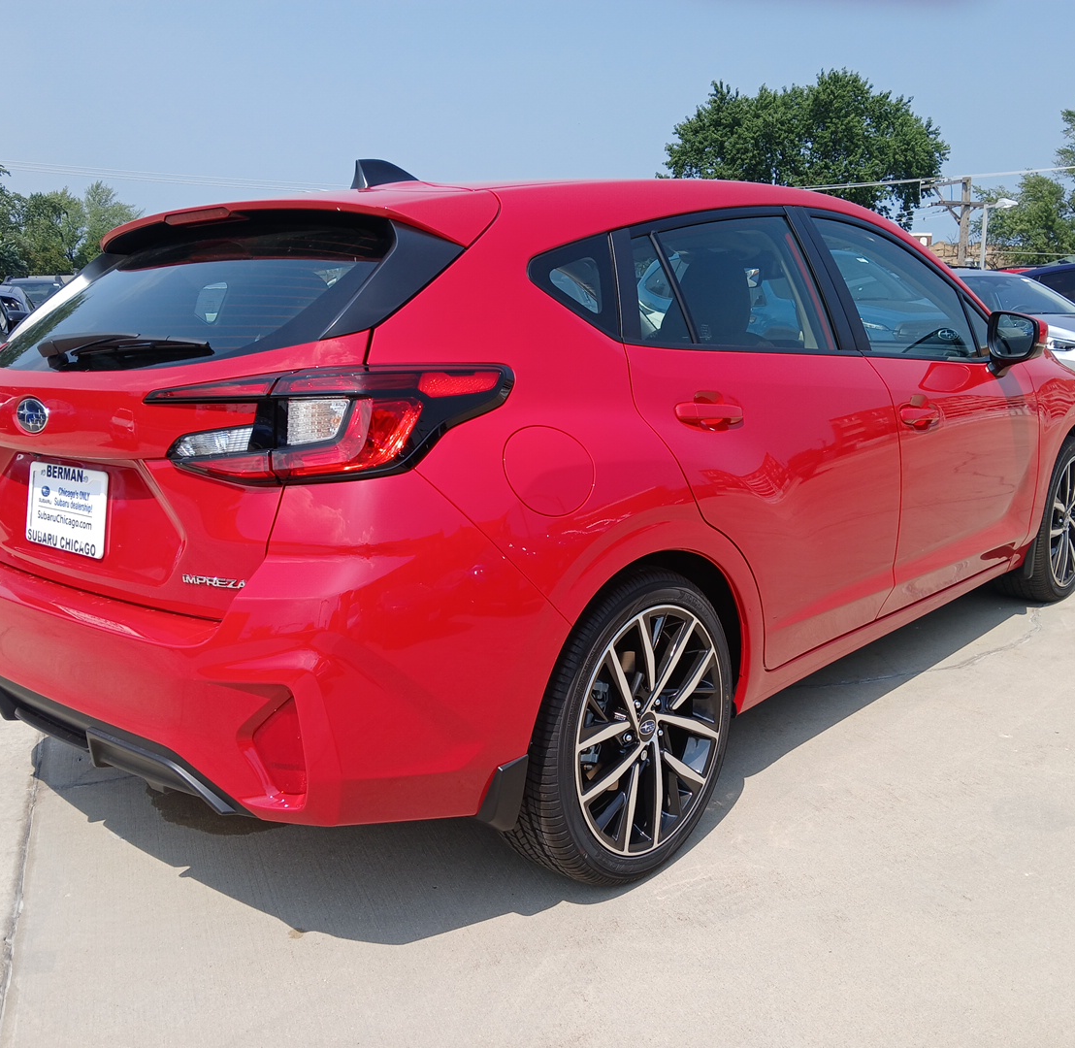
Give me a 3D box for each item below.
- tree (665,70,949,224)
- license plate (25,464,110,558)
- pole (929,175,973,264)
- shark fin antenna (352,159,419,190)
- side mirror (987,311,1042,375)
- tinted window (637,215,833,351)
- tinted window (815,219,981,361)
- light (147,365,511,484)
[{"bbox_3d":[14.900,-17.600,58.000,15.700,15.000,14.500,1,11,14],"label":"tree"},{"bbox_3d":[-0.901,-0.030,2.006,0.311,0.160,0.020,8,5,42],"label":"license plate"},{"bbox_3d":[18.200,-11.700,46.000,2.000,7.500,0.500,1,11,14],"label":"pole"},{"bbox_3d":[-0.362,-0.811,2.490,0.070,0.075,0.195,8,14,42],"label":"shark fin antenna"},{"bbox_3d":[1.339,-0.521,2.998,0.210,0.180,0.150,8,14,42],"label":"side mirror"},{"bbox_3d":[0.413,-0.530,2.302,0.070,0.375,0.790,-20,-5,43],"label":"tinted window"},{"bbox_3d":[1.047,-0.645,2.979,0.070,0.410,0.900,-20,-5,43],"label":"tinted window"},{"bbox_3d":[-0.342,-0.161,1.706,0.460,0.190,0.420,8,14,42],"label":"light"}]

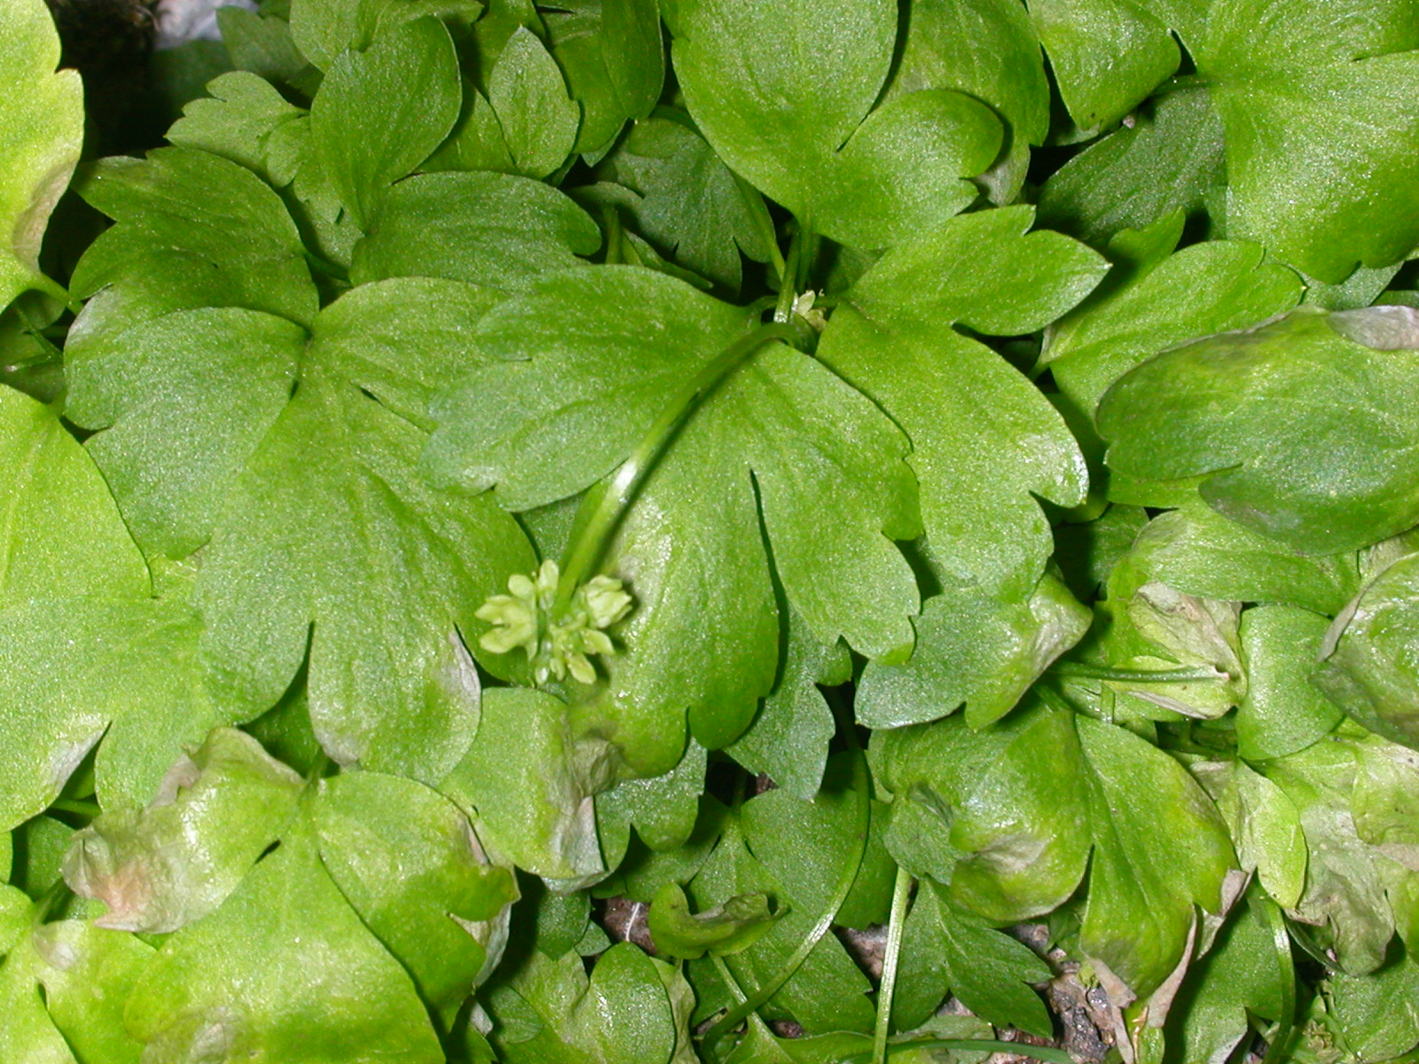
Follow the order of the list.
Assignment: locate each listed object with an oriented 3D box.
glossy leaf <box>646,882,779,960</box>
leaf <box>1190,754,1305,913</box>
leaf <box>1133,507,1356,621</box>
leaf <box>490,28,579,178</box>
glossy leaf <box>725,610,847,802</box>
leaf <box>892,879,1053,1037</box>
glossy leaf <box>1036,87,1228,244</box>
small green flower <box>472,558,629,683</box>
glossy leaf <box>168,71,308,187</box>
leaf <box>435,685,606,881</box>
[{"bbox_3d":[0.000,0.031,0.208,0.011,0.005,0.005,0,30,0],"label":"glossy leaf"},{"bbox_3d":[0.039,0.022,0.189,0.008,0.005,0.011,-27,93,-5],"label":"leaf"},{"bbox_3d":[0.040,0.002,0.198,0.017,0.009,0.004,4,26,2],"label":"leaf"},{"bbox_3d":[-0.014,-0.035,0.212,0.007,0.012,0.003,2,21,1],"label":"leaf"},{"bbox_3d":[0.005,0.012,0.190,0.010,0.004,0.016,-8,81,-1],"label":"glossy leaf"},{"bbox_3d":[0.020,0.033,0.200,0.012,0.004,0.013,-22,77,-8],"label":"leaf"},{"bbox_3d":[0.035,-0.030,0.214,0.015,0.004,0.008,-35,73,12],"label":"glossy leaf"},{"bbox_3d":[-0.011,0.006,0.180,0.011,0.007,0.007,16,32,4],"label":"small green flower"},{"bbox_3d":[-0.035,-0.030,0.196,0.011,0.004,0.008,-12,70,-4],"label":"glossy leaf"},{"bbox_3d":[-0.013,0.018,0.190,0.012,0.014,0.004,0,22,0],"label":"leaf"}]

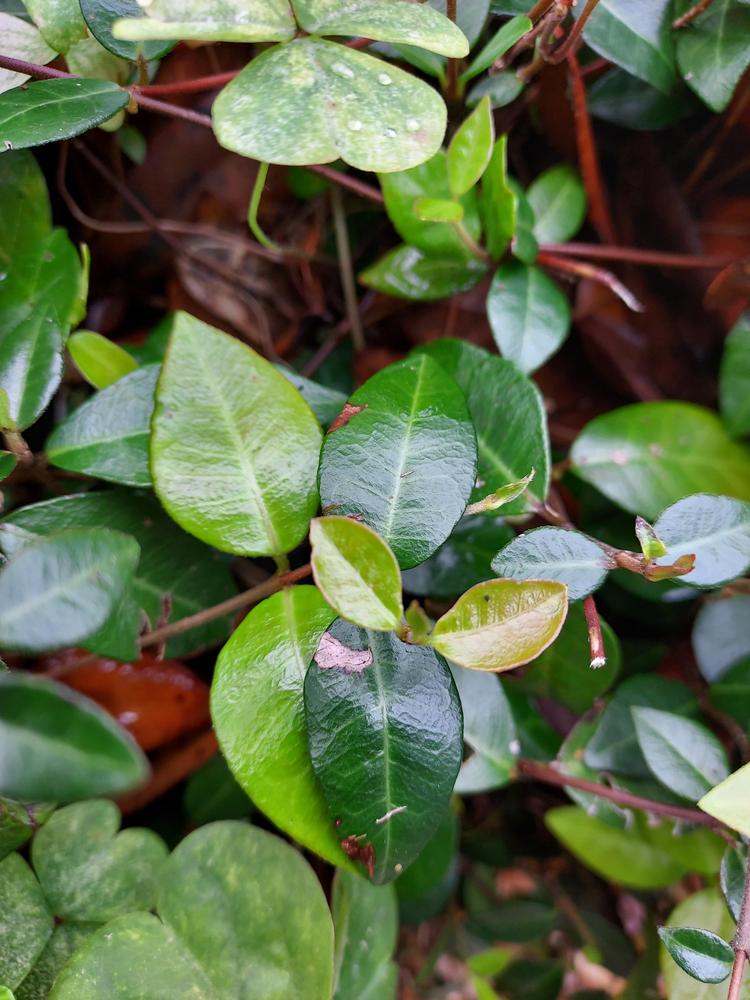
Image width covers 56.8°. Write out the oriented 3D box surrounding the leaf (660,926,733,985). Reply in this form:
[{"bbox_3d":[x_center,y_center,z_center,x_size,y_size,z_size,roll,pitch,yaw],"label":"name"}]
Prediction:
[{"bbox_3d":[0.094,0.134,0.205,0.022,0.007,0.013,19,69,5],"label":"leaf"}]

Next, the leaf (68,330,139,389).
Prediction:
[{"bbox_3d":[-0.092,-0.044,0.235,0.030,0.007,0.019,37,84,-4],"label":"leaf"}]

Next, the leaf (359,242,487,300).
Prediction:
[{"bbox_3d":[0.017,-0.077,0.235,0.043,0.009,0.026,-9,63,-3],"label":"leaf"}]

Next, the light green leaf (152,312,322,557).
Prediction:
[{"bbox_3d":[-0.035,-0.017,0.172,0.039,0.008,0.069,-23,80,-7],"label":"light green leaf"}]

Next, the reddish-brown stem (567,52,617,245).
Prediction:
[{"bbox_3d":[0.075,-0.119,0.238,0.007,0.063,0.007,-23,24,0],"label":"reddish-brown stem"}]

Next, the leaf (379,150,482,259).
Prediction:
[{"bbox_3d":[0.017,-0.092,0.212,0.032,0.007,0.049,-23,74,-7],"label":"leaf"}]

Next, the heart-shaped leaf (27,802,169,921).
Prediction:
[{"bbox_3d":[-0.085,0.112,0.210,0.039,0.010,0.035,37,83,3],"label":"heart-shaped leaf"}]

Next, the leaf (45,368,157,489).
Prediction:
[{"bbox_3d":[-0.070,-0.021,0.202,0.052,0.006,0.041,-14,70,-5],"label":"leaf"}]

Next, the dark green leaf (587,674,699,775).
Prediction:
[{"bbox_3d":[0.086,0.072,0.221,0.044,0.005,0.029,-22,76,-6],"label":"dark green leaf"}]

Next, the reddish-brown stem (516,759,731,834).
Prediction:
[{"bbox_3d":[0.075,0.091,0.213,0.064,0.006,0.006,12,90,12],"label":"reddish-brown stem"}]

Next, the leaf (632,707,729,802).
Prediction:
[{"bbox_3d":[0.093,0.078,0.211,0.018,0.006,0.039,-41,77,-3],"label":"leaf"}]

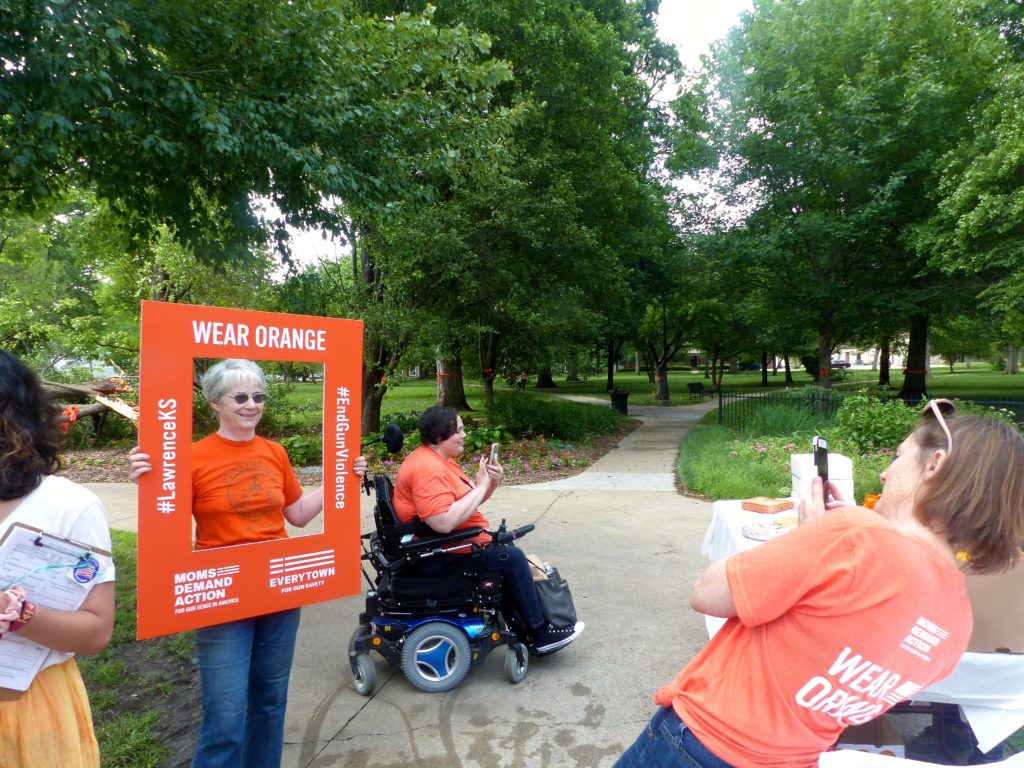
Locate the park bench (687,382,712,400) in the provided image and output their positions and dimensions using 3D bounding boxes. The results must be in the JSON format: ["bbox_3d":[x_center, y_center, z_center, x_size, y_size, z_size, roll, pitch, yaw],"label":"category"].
[{"bbox_3d":[9.456,0.380,37.000,0.620,0.850,1.600,1,2,35],"label":"park bench"}]

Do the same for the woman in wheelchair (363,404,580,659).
[{"bbox_3d":[-0.170,0.767,4.024,1.070,1.300,0.560,0,1,-10],"label":"woman in wheelchair"}]

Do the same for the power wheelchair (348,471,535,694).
[{"bbox_3d":[-0.350,0.983,3.982,1.040,1.090,0.650,0,1,-10],"label":"power wheelchair"}]

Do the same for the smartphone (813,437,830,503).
[{"bbox_3d":[0.594,0.173,1.420,0.011,0.146,0.072,-5,-9,37],"label":"smartphone"}]

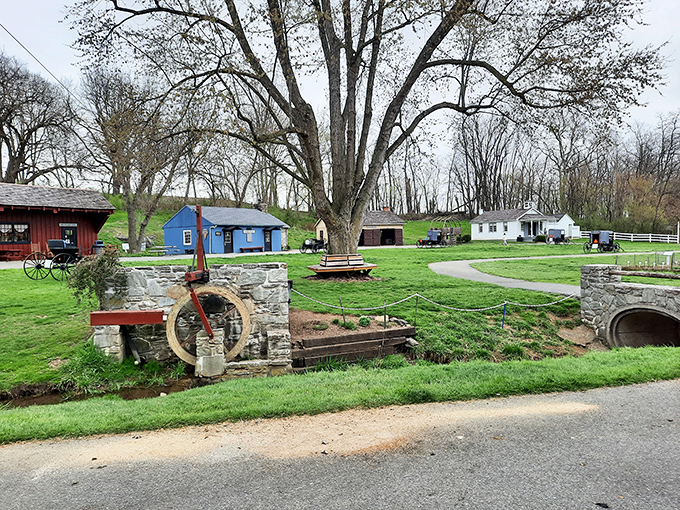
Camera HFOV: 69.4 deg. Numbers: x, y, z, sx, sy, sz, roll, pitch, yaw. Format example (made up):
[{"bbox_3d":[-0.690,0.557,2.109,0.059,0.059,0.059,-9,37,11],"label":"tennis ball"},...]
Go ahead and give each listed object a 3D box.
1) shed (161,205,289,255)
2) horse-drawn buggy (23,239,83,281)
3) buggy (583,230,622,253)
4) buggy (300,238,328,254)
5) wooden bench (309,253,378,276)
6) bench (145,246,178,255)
[{"bbox_3d":[-11.700,-2.680,51.500,8.100,4.650,10.400,2,3,39],"label":"shed"},{"bbox_3d":[-11.200,0.157,20.215,1.600,1.650,2.600,1,3,23],"label":"horse-drawn buggy"},{"bbox_3d":[25.250,-1.237,47.154,2.900,2.120,1.600,-1,3,-27],"label":"buggy"},{"bbox_3d":[-2.200,-0.822,45.769,1.600,1.450,2.600,2,3,37],"label":"buggy"},{"bbox_3d":[0.100,0.372,19.980,2.950,0.920,2.600,1,3,14],"label":"wooden bench"},{"bbox_3d":[-14.320,-0.253,39.984,1.900,0.750,1.500,1,3,12],"label":"bench"}]

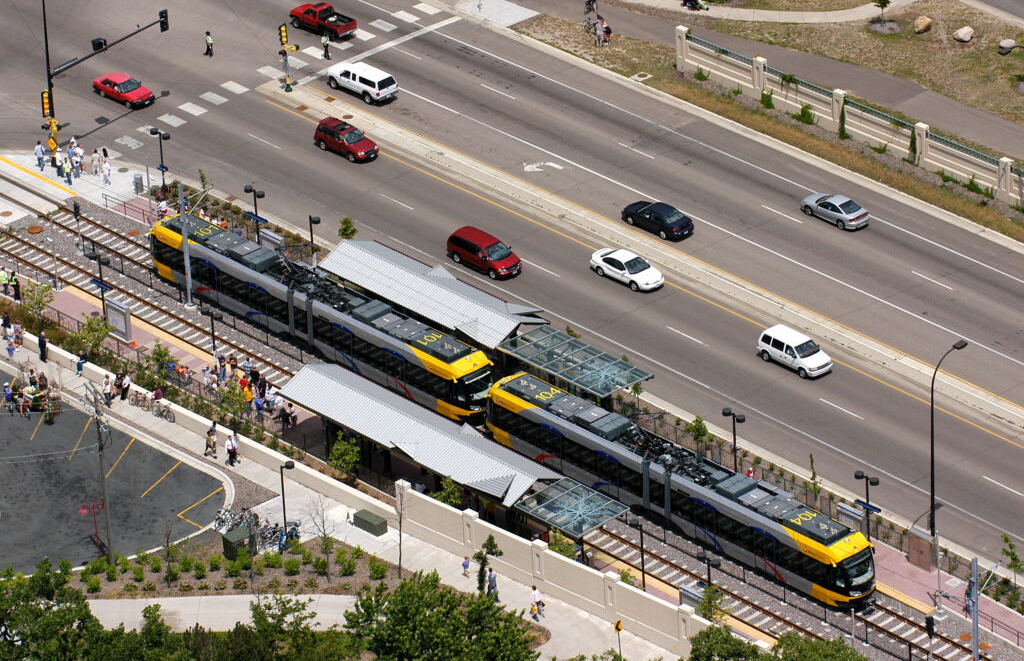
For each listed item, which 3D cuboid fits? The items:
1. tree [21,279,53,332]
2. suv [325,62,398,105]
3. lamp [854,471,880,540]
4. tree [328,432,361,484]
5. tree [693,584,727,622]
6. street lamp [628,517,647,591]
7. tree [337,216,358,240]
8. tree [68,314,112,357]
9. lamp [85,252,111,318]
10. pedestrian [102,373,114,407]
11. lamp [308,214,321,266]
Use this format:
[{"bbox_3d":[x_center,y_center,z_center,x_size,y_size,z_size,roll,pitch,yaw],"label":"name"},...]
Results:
[{"bbox_3d":[-27.835,-1.420,311.446,1.900,3.400,1.900,-2,30,1],"label":"tree"},{"bbox_3d":[-9.214,-15.398,326.863,1.780,1.770,5.080,-25,36,-36],"label":"suv"},{"bbox_3d":[18.183,9.422,271.195,0.480,4.400,1.750,-25,35,-35],"label":"lamp"},{"bbox_3d":[-8.882,6.738,284.935,1.750,2.950,1.750,-2,28,1],"label":"tree"},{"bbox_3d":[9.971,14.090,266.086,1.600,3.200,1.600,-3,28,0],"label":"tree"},{"bbox_3d":[6.445,11.895,271.591,0.500,4.800,0.900,-26,36,-36],"label":"street lamp"},{"bbox_3d":[-9.357,-4.802,305.926,1.250,3.600,1.250,-26,36,-36],"label":"tree"},{"bbox_3d":[-23.432,0.173,298.896,2.200,2.600,2.200,-26,36,-36],"label":"tree"},{"bbox_3d":[-22.860,-2.008,297.199,0.480,4.400,1.750,-25,35,-35],"label":"lamp"},{"bbox_3d":[-22.397,3.472,294.677,0.500,1.700,0.400,-12,30,-17],"label":"pedestrian"},{"bbox_3d":[-11.157,-4.329,303.407,0.500,4.800,0.900,-26,36,-36],"label":"lamp"}]

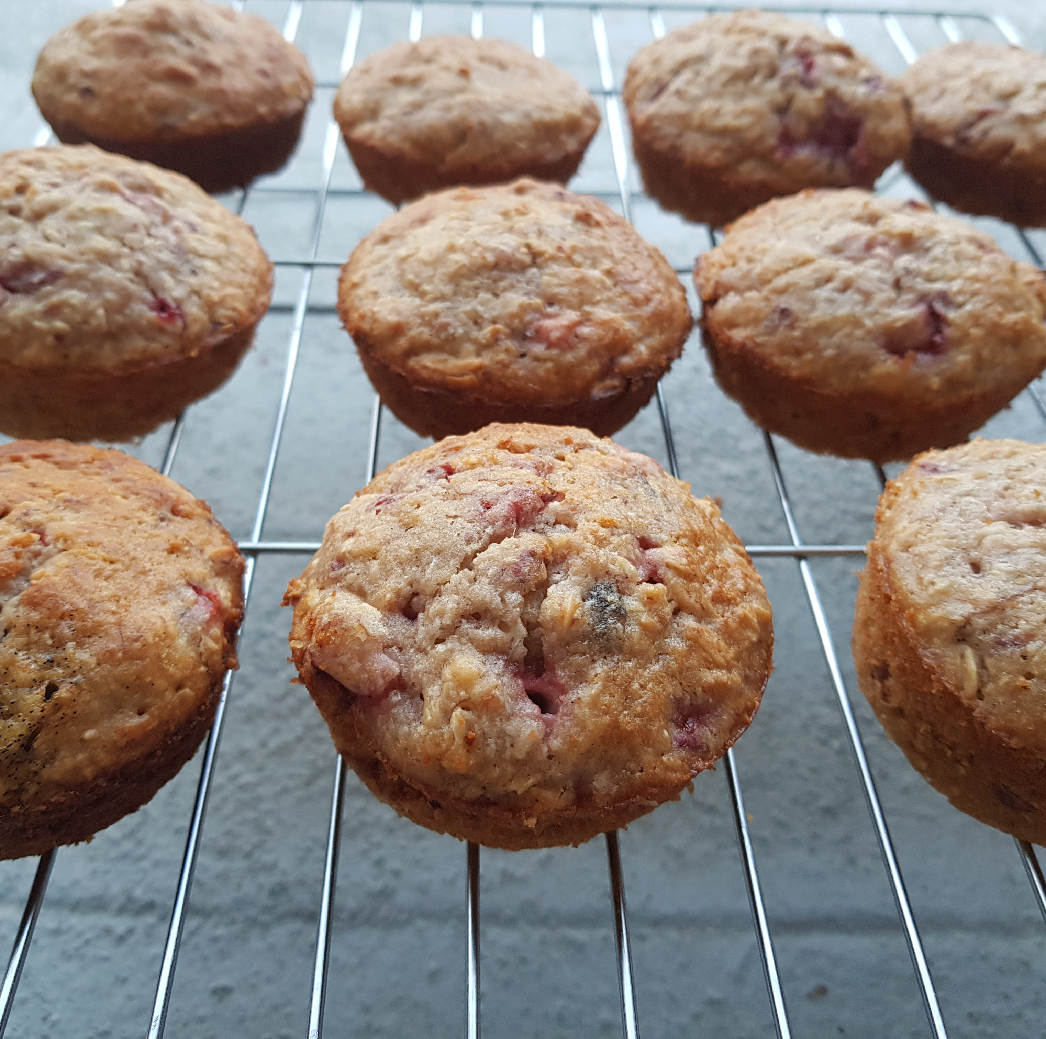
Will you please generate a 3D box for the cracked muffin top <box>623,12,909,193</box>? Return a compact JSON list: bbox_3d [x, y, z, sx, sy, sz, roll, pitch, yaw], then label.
[{"bbox_3d":[0.065,-0.116,0.276,0.078,0.022,0.078,0,47,-2],"label":"cracked muffin top"}]

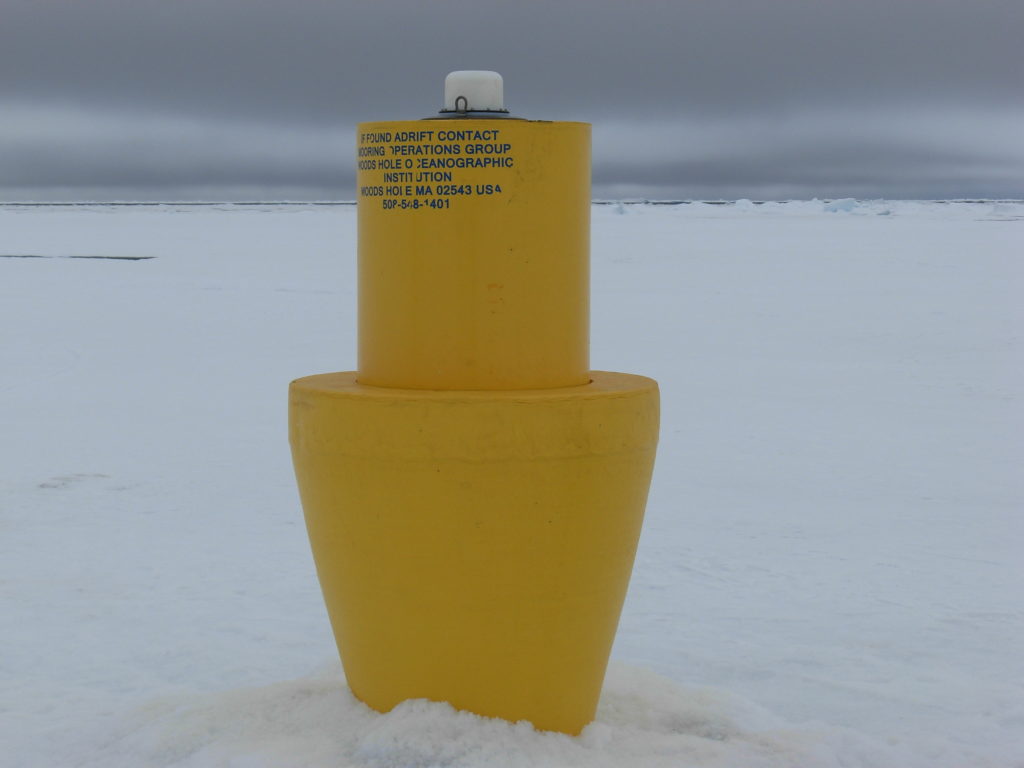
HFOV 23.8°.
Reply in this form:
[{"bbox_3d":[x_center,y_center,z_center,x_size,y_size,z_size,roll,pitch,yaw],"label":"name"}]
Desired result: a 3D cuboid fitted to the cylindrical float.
[{"bbox_3d":[-0.075,0.043,4.930,0.750,1.350,0.750,0,4,0],"label":"cylindrical float"}]

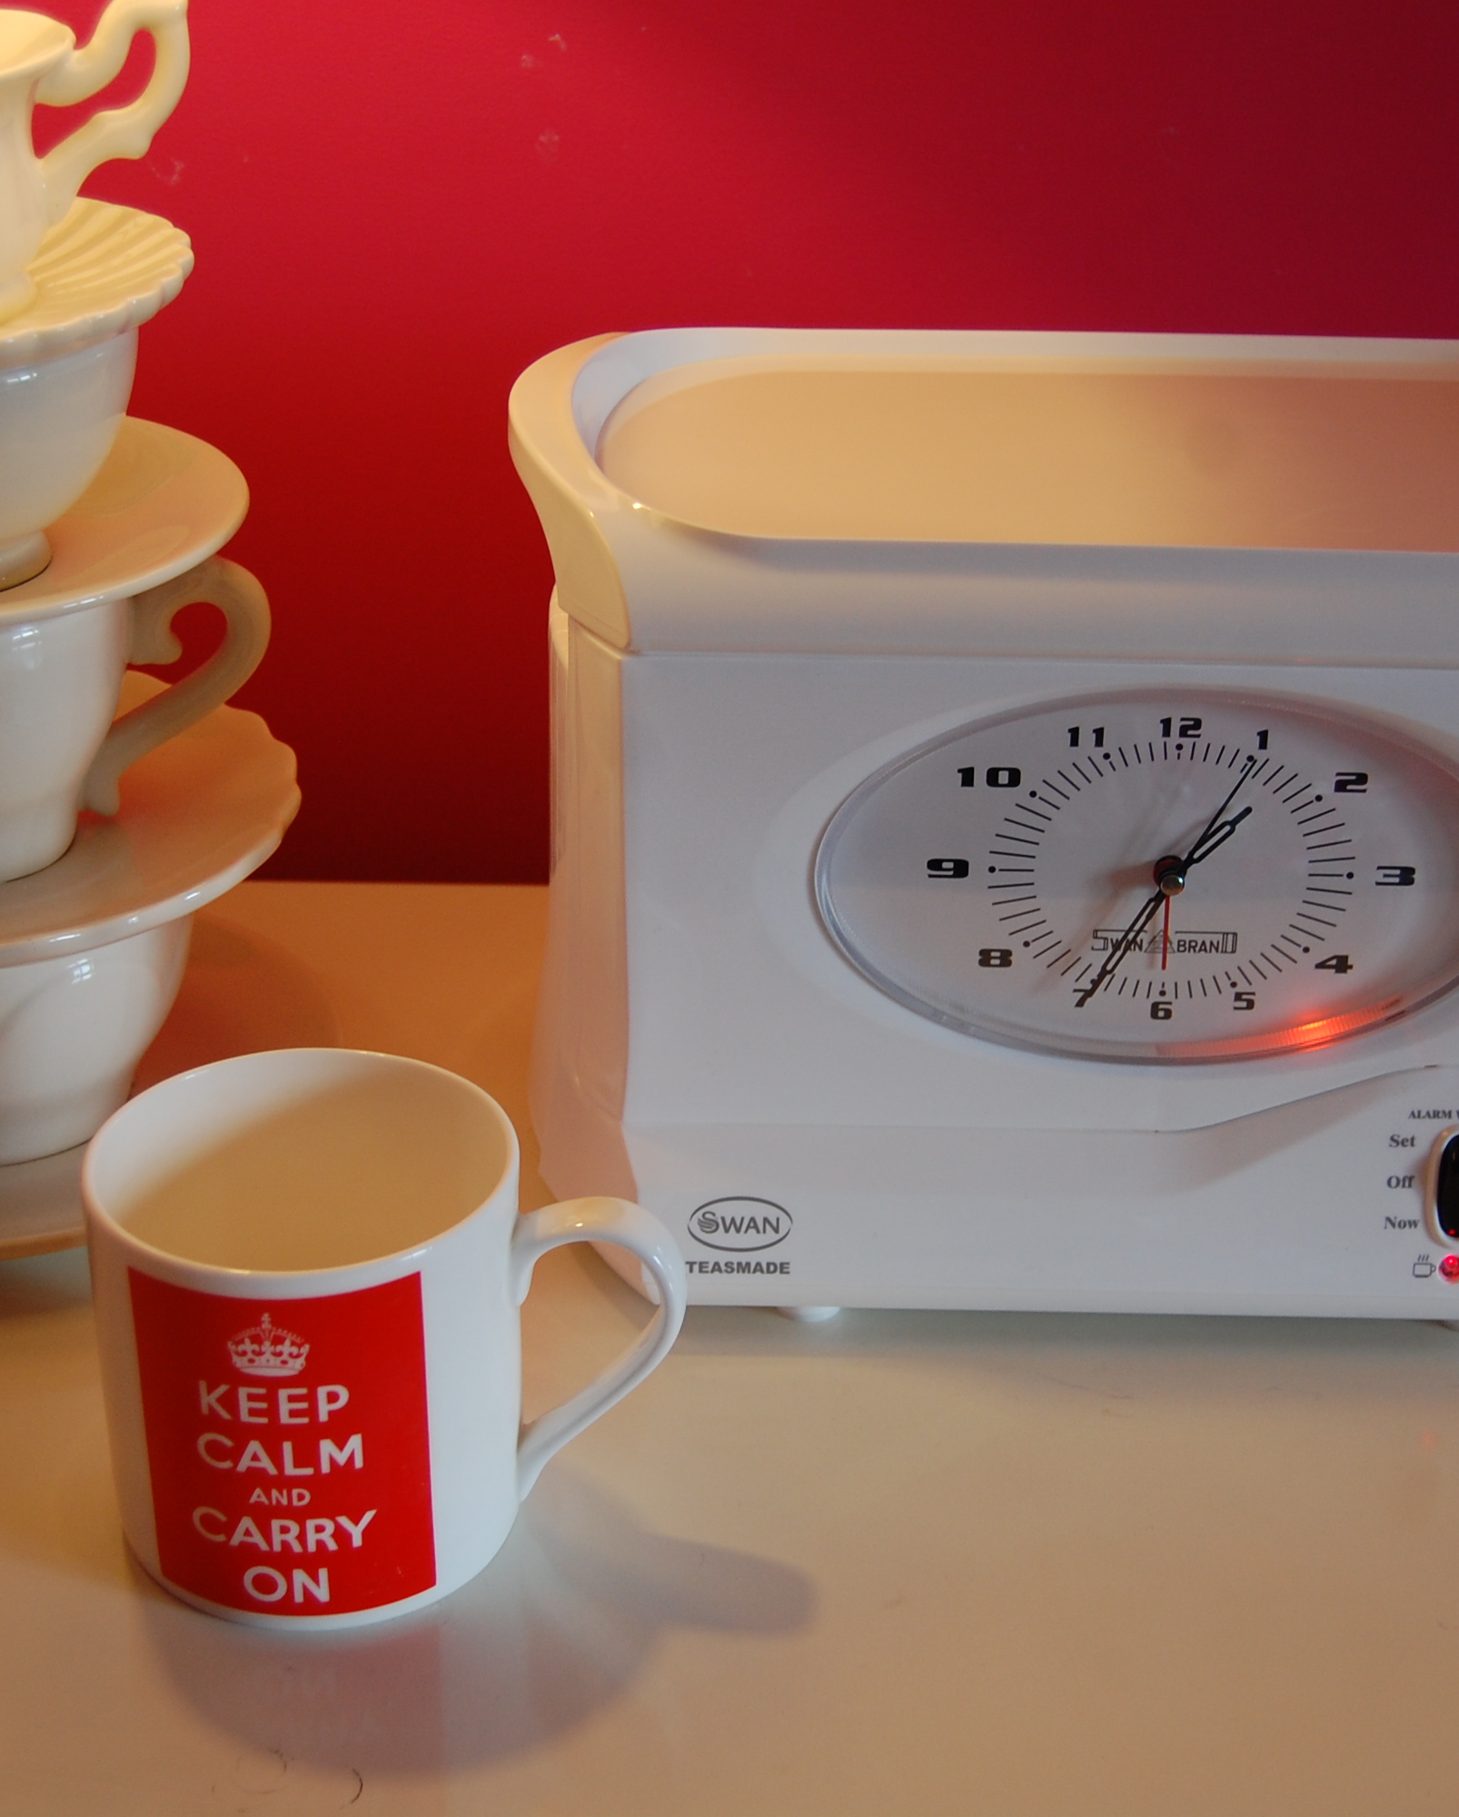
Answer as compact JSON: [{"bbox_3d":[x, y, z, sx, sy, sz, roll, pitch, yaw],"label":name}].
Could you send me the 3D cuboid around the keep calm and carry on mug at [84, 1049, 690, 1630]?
[{"bbox_3d":[-0.065,0.083,0.618,0.112,0.081,0.081,0,27,0],"label":"keep calm and carry on mug"}]

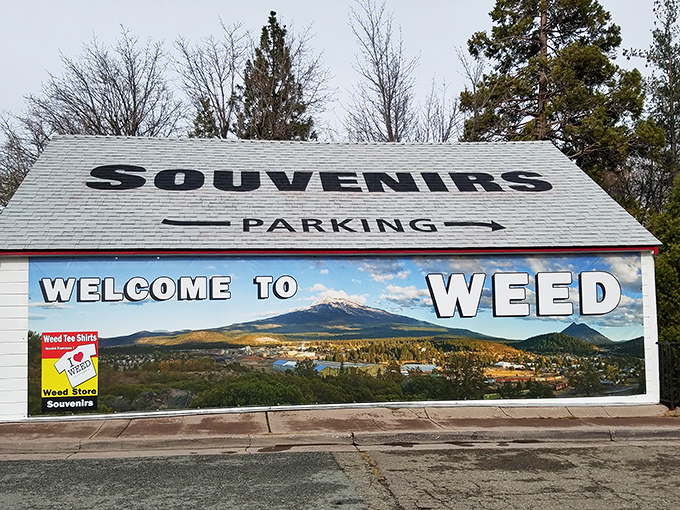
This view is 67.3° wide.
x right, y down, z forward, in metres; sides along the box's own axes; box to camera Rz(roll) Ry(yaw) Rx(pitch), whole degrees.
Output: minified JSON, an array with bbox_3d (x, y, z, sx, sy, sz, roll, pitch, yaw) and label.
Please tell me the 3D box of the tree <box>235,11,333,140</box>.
[{"bbox_3d":[-2.739,-4.097,21.700,4.500,12.800,4.500,-1,-3,0],"label":"tree"}]

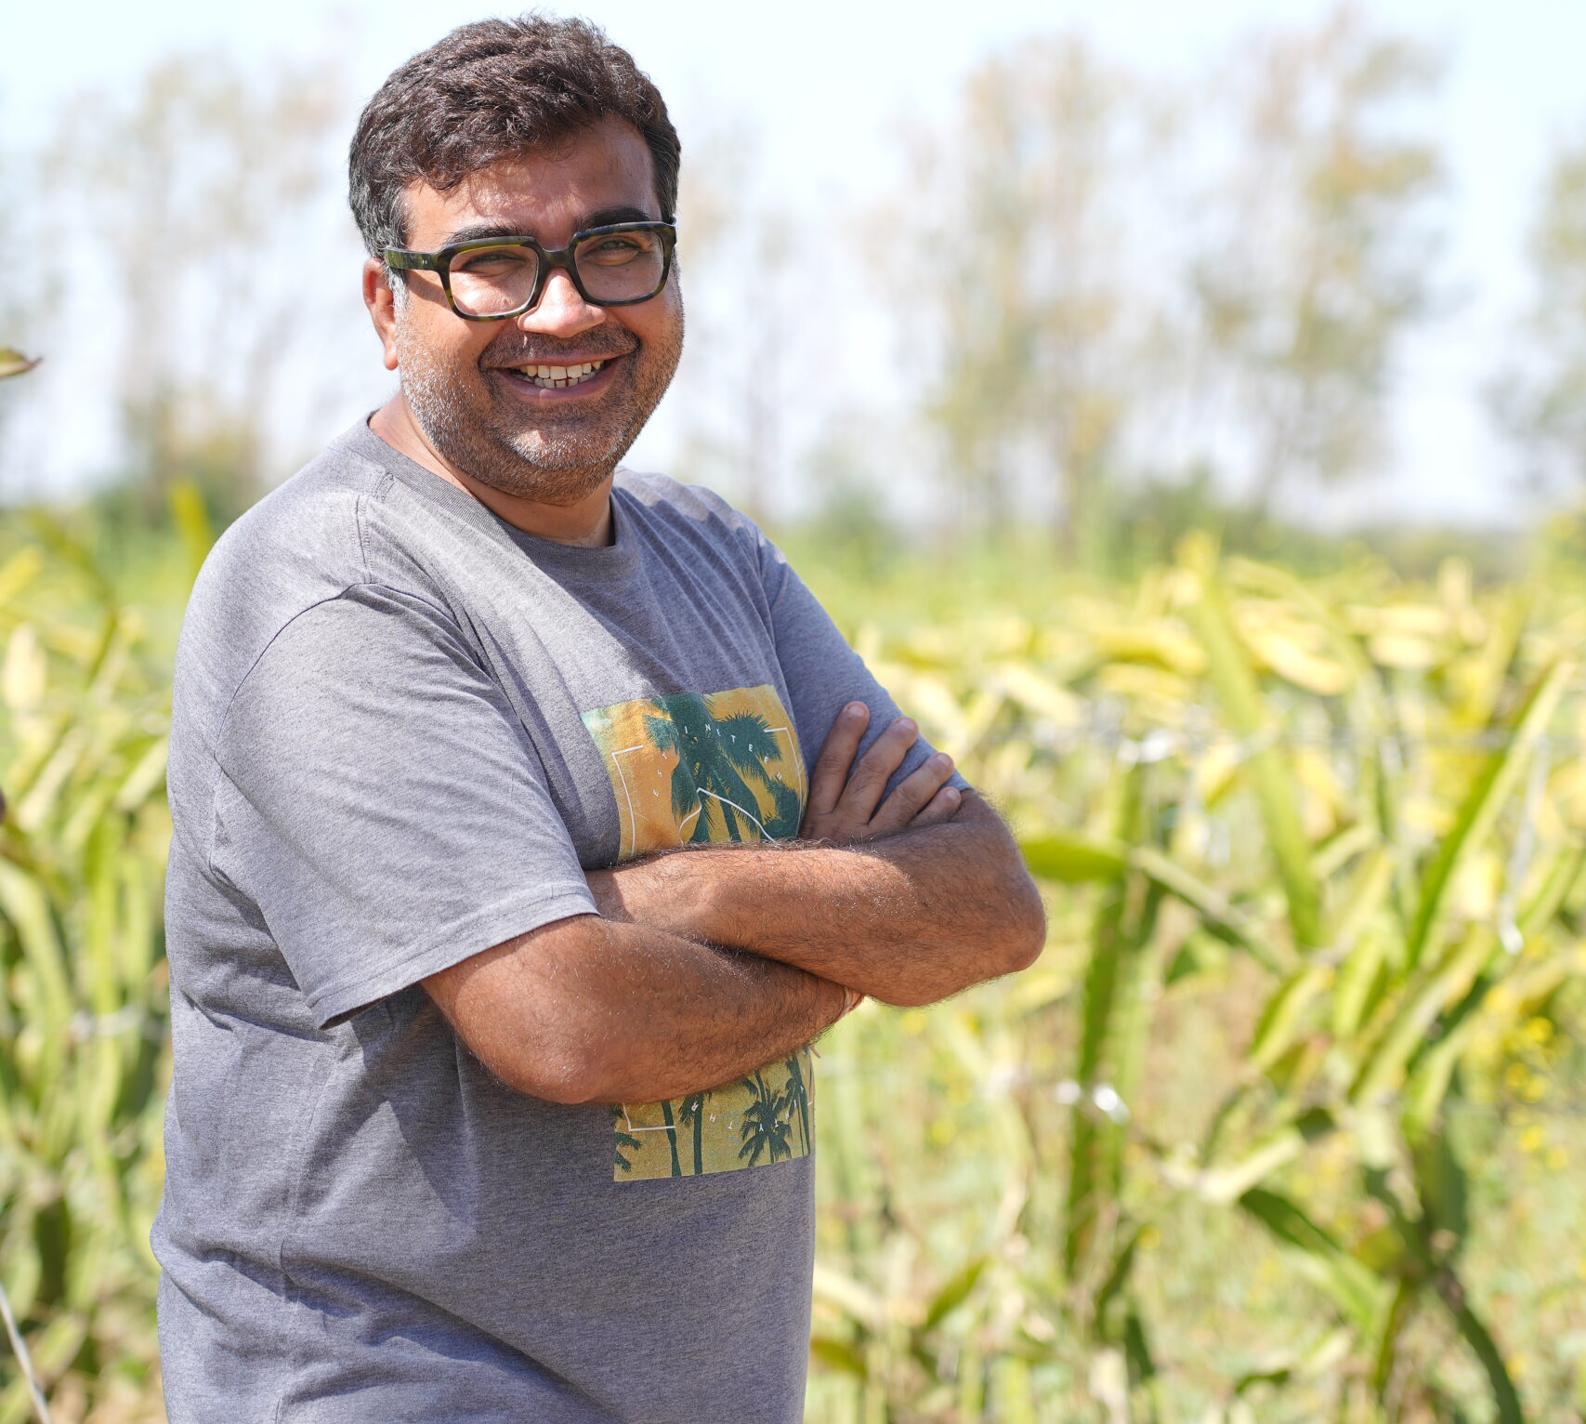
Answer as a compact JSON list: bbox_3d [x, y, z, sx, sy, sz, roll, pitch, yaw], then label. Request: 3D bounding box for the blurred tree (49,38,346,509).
[{"bbox_3d":[-5.647,-3.771,60.000,2.800,5.200,2.600,0,2,0],"label":"blurred tree"}]

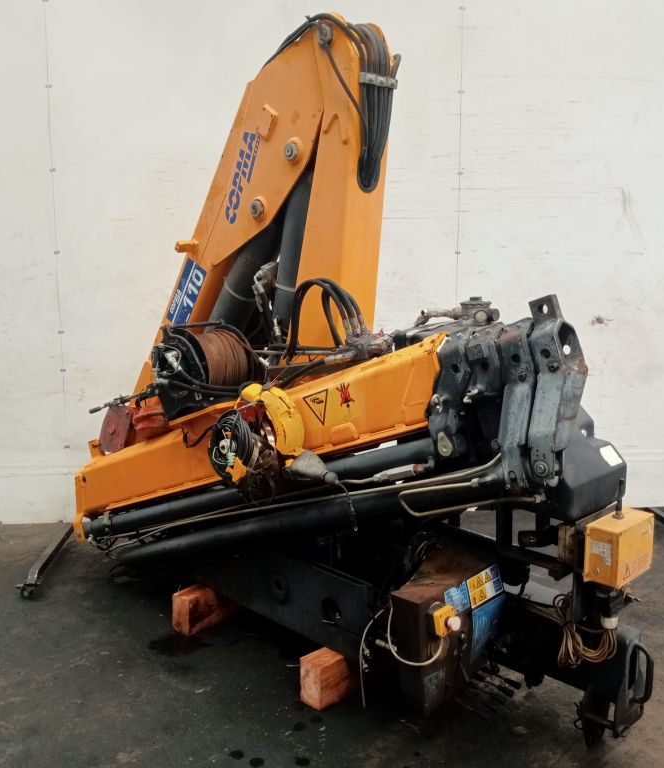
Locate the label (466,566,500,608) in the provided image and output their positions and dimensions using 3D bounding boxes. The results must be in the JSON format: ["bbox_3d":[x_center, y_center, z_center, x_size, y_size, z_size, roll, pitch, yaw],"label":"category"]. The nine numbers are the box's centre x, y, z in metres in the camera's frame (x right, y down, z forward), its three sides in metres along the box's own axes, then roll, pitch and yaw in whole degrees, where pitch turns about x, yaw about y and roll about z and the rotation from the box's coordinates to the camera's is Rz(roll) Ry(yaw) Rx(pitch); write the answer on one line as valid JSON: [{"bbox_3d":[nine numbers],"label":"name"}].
[{"bbox_3d":[0.493,0.650,2.661,0.005,0.090,0.191,-15,-4,42],"label":"label"}]

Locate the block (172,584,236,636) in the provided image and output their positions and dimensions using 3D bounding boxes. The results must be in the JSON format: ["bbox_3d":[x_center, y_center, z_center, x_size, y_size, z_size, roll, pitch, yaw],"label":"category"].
[{"bbox_3d":[-0.498,0.902,3.392,0.096,0.144,0.314,6,10,41],"label":"block"}]

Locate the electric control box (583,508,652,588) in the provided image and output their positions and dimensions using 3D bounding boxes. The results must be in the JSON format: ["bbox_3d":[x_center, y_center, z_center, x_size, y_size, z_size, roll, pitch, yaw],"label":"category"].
[{"bbox_3d":[0.841,0.476,2.410,0.098,0.160,0.249,6,10,41],"label":"electric control box"}]

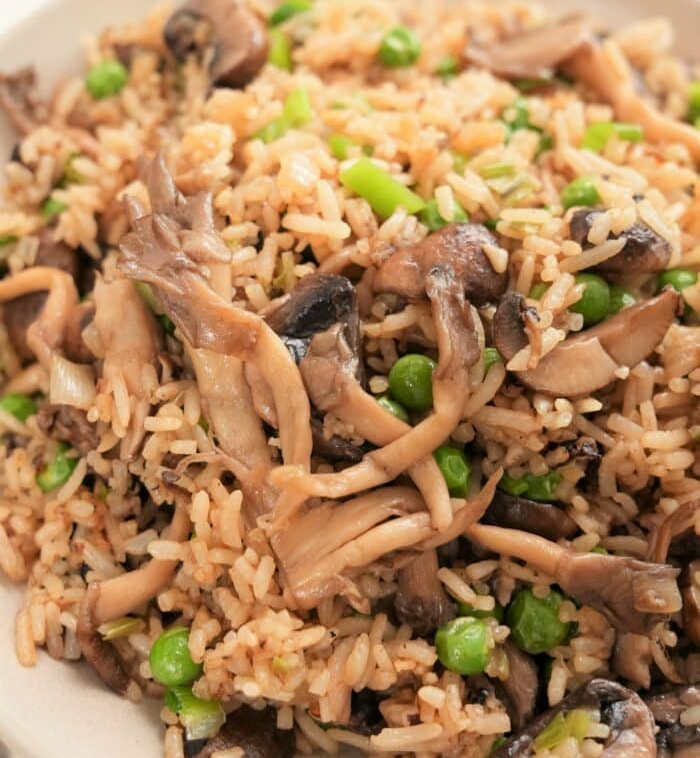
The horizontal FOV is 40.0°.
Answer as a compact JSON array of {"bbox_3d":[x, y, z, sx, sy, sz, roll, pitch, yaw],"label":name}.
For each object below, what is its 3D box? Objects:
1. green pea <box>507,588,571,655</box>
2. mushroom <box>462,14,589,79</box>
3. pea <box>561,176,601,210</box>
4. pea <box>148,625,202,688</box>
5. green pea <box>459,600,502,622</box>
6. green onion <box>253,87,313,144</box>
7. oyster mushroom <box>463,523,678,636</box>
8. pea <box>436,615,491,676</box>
[{"bbox_3d":[0.031,0.040,0.158,0.010,0.010,0.010,6,60,0],"label":"green pea"},{"bbox_3d":[0.043,-0.080,0.232,0.031,0.010,0.013,-17,62,-14],"label":"mushroom"},{"bbox_3d":[0.049,-0.039,0.203,0.009,0.009,0.009,6,60,0],"label":"pea"},{"bbox_3d":[-0.029,0.047,0.163,0.010,0.010,0.010,1,59,-4],"label":"pea"},{"bbox_3d":[0.022,0.040,0.164,0.009,0.009,0.009,1,59,-4],"label":"green pea"},{"bbox_3d":[-0.015,-0.057,0.210,0.015,0.006,0.007,-35,68,-21],"label":"green onion"},{"bbox_3d":[0.039,0.035,0.167,0.040,0.011,0.013,18,73,-7],"label":"oyster mushroom"},{"bbox_3d":[0.018,0.043,0.156,0.009,0.009,0.009,6,60,0],"label":"pea"}]

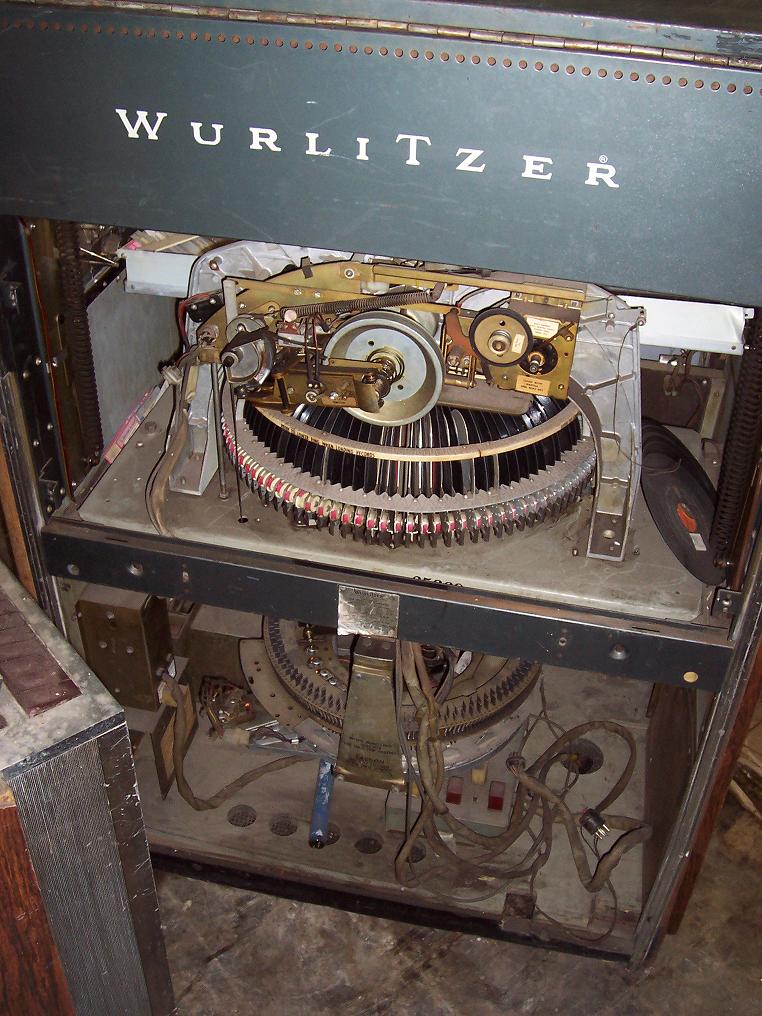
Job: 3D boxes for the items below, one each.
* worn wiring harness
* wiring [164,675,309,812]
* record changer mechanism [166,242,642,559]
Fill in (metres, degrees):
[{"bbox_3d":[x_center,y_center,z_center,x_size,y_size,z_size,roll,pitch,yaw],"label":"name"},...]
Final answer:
[{"bbox_3d":[0.212,0.322,1.507,0.392,0.452,0.270,9,38,9],"label":"worn wiring harness"},{"bbox_3d":[-0.227,0.336,1.647,0.209,0.237,0.165,9,38,9],"label":"wiring"},{"bbox_3d":[0.054,-0.209,1.379,0.592,0.300,0.490,9,38,9],"label":"record changer mechanism"}]

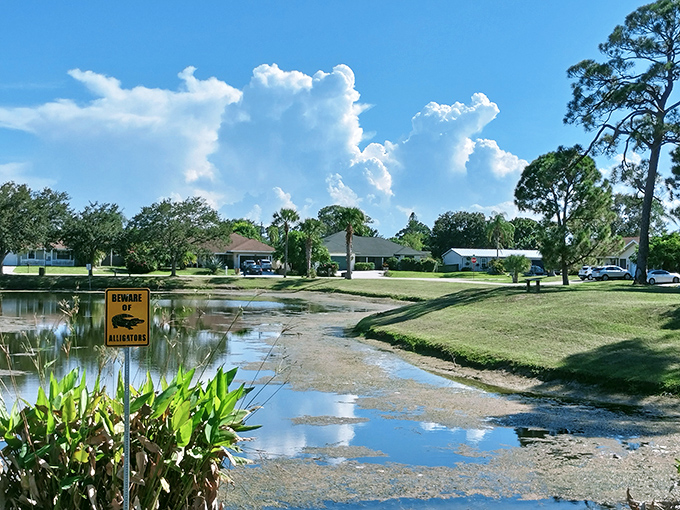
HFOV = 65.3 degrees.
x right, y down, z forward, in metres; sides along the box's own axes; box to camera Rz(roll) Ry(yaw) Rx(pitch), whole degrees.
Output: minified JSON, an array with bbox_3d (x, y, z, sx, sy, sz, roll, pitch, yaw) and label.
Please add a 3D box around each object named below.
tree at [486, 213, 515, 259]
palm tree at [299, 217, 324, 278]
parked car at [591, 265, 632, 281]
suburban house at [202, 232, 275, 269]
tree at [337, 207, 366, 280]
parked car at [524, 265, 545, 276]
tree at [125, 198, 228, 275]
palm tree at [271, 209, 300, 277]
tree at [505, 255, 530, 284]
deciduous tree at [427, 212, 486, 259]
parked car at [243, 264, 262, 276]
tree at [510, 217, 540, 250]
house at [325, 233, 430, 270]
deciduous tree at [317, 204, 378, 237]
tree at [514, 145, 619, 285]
[{"bbox_3d":[26.932,-1.996,89.000,4.700,10.200,4.700,0,0,0],"label":"tree"},{"bbox_3d":[-3.681,-0.894,68.500,3.500,7.600,3.500,0,0,0],"label":"palm tree"},{"bbox_3d":[32.146,2.131,62.500,4.650,1.700,1.860,0,0,-3],"label":"parked car"},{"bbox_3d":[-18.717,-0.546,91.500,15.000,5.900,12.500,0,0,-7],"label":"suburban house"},{"bbox_3d":[1.369,-1.501,66.000,3.650,9.100,3.650,0,0,0],"label":"tree"},{"bbox_3d":[30.700,2.450,84.000,1.820,1.520,4.500,1,-1,-12],"label":"parked car"},{"bbox_3d":[-21.182,-2.439,70.000,13.500,10.500,12.700,0,0,-6],"label":"tree"},{"bbox_3d":[-6.895,-1.584,69.000,3.500,9.100,3.500,0,0,0],"label":"palm tree"},{"bbox_3d":[18.100,1.400,54.000,2.550,2.850,2.500,0,-1,0],"label":"tree"},{"bbox_3d":[22.700,-2.800,103.000,11.200,11.500,10.000,0,-1,0],"label":"deciduous tree"},{"bbox_3d":[-12.600,2.200,77.000,1.820,1.450,4.600,1,-1,-23],"label":"parked car"},{"bbox_3d":[37.100,-2.300,105.000,7.500,10.700,7.300,0,-1,0],"label":"tree"},{"bbox_3d":[5.822,-0.628,89.500,18.800,6.200,12.500,0,0,2],"label":"house"},{"bbox_3d":[1.541,-3.720,109.000,12.300,12.700,12.000,0,0,0],"label":"deciduous tree"},{"bbox_3d":[20.500,-3.600,48.000,8.600,12.800,8.400,0,-1,0],"label":"tree"}]

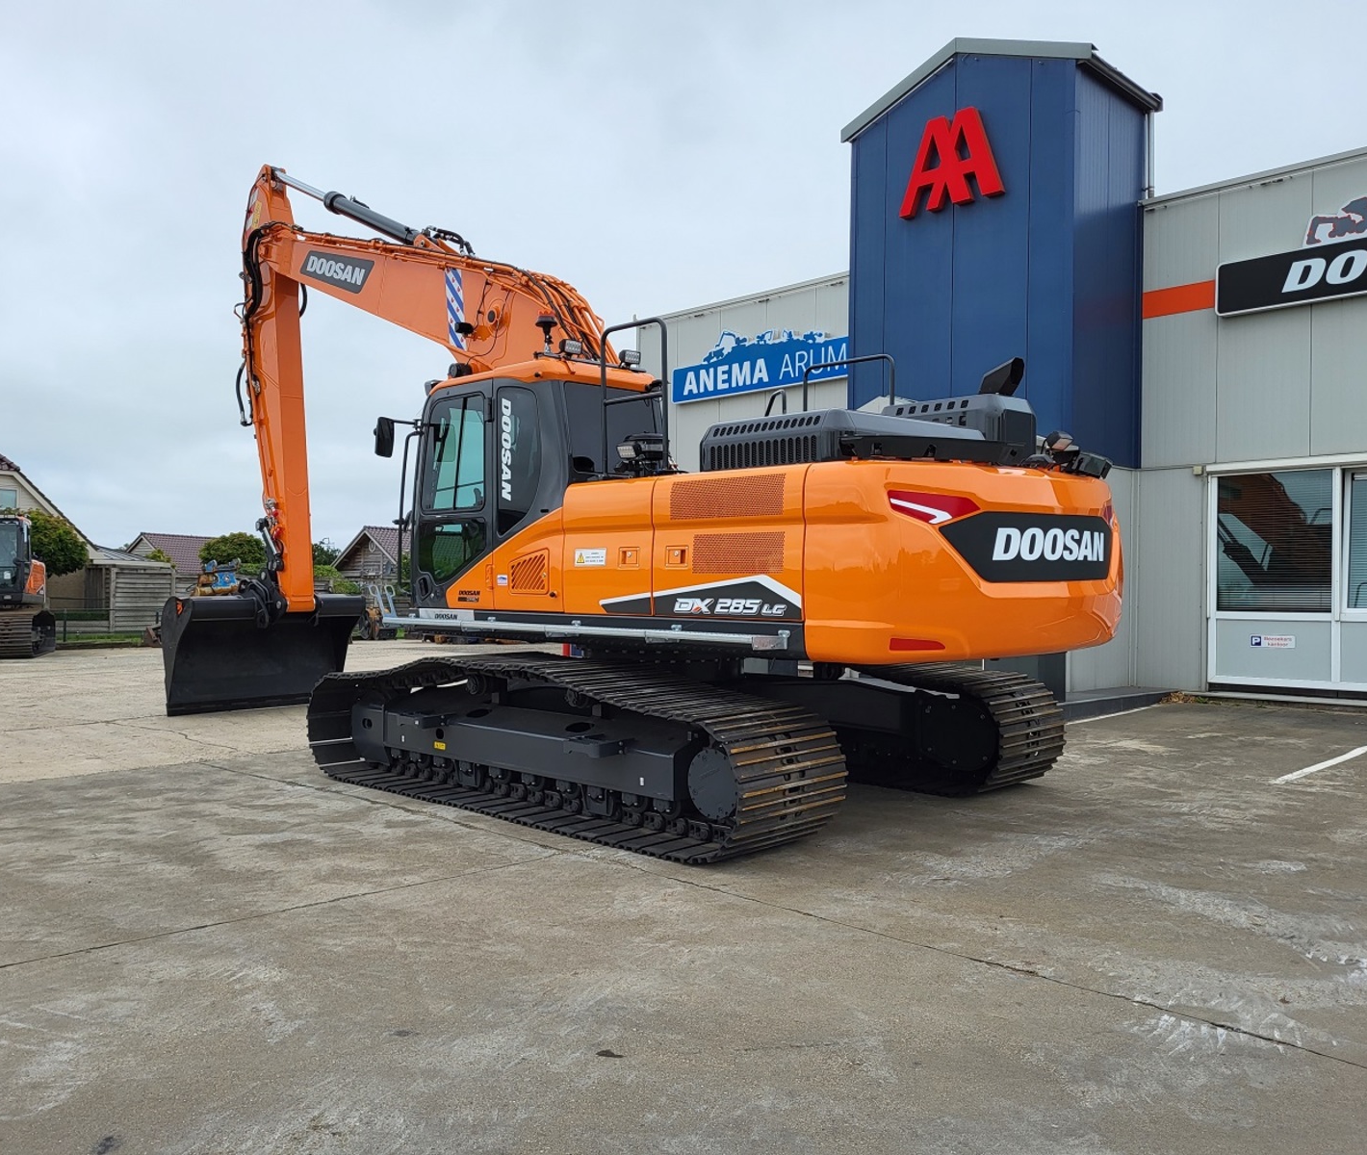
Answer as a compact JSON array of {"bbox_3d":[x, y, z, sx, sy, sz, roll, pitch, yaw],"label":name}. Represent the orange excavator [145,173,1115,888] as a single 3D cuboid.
[{"bbox_3d":[-1.483,-1.632,10.370,3.520,6.420,10.370,0,0,-44],"label":"orange excavator"}]

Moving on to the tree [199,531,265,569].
[{"bbox_3d":[-17.400,-0.150,45.000,3.000,3.300,2.900,0,-1,0],"label":"tree"}]

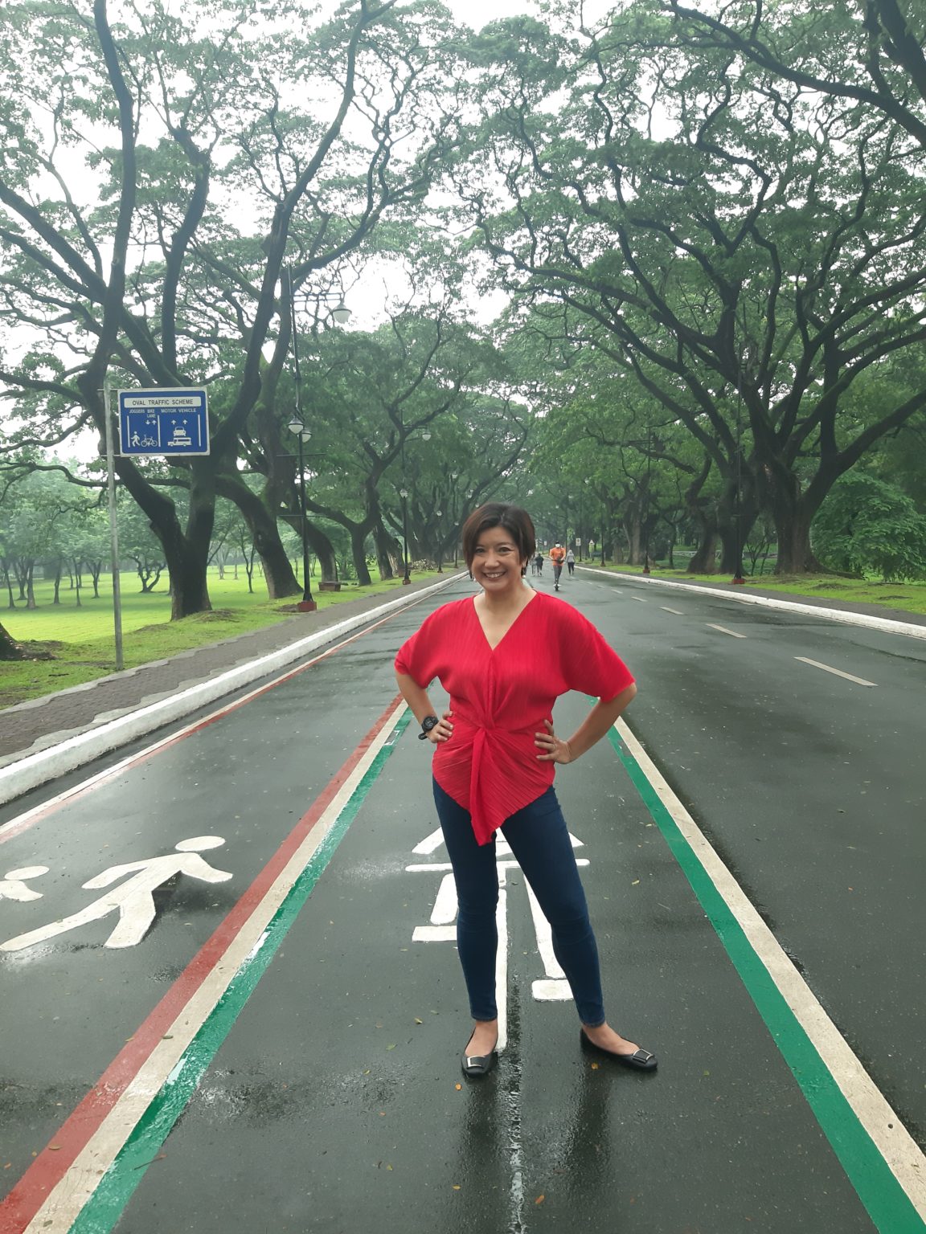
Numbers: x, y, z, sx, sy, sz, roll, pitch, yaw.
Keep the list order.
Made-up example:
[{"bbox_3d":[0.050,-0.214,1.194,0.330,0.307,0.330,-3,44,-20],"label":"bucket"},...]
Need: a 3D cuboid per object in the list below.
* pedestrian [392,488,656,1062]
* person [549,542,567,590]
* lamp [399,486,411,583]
[{"bbox_3d":[0.175,0.468,2.710,0.700,1.570,0.400,-1,4,7],"label":"pedestrian"},{"bbox_3d":[3.500,-1.870,35.500,0.630,1.750,0.450,-1,4,3],"label":"person"},{"bbox_3d":[-2.500,-3.530,41.600,0.460,4.250,0.460,-1,4,3],"label":"lamp"}]

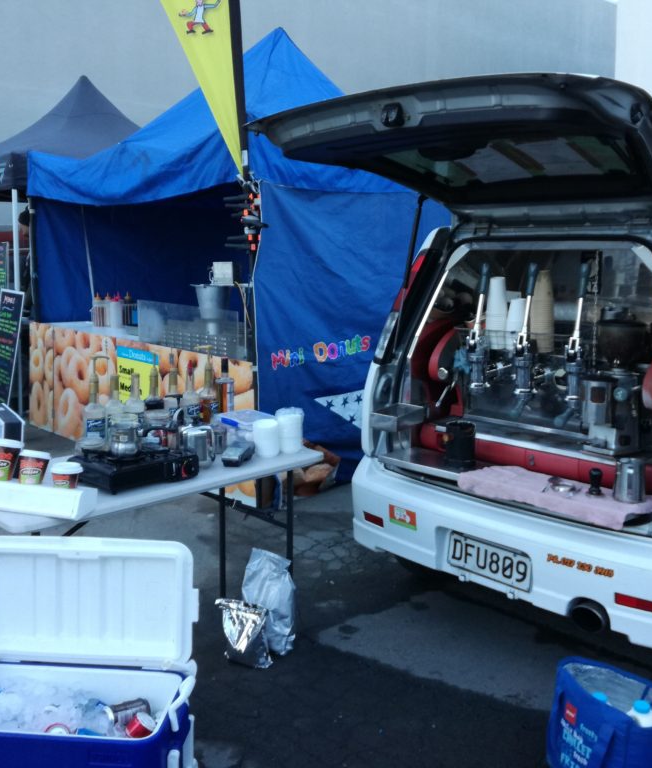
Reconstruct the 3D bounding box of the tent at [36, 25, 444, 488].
[{"bbox_3d":[-0.327,-1.197,6.608,3.050,3.220,3.100,-8,13,-42],"label":"tent"}]

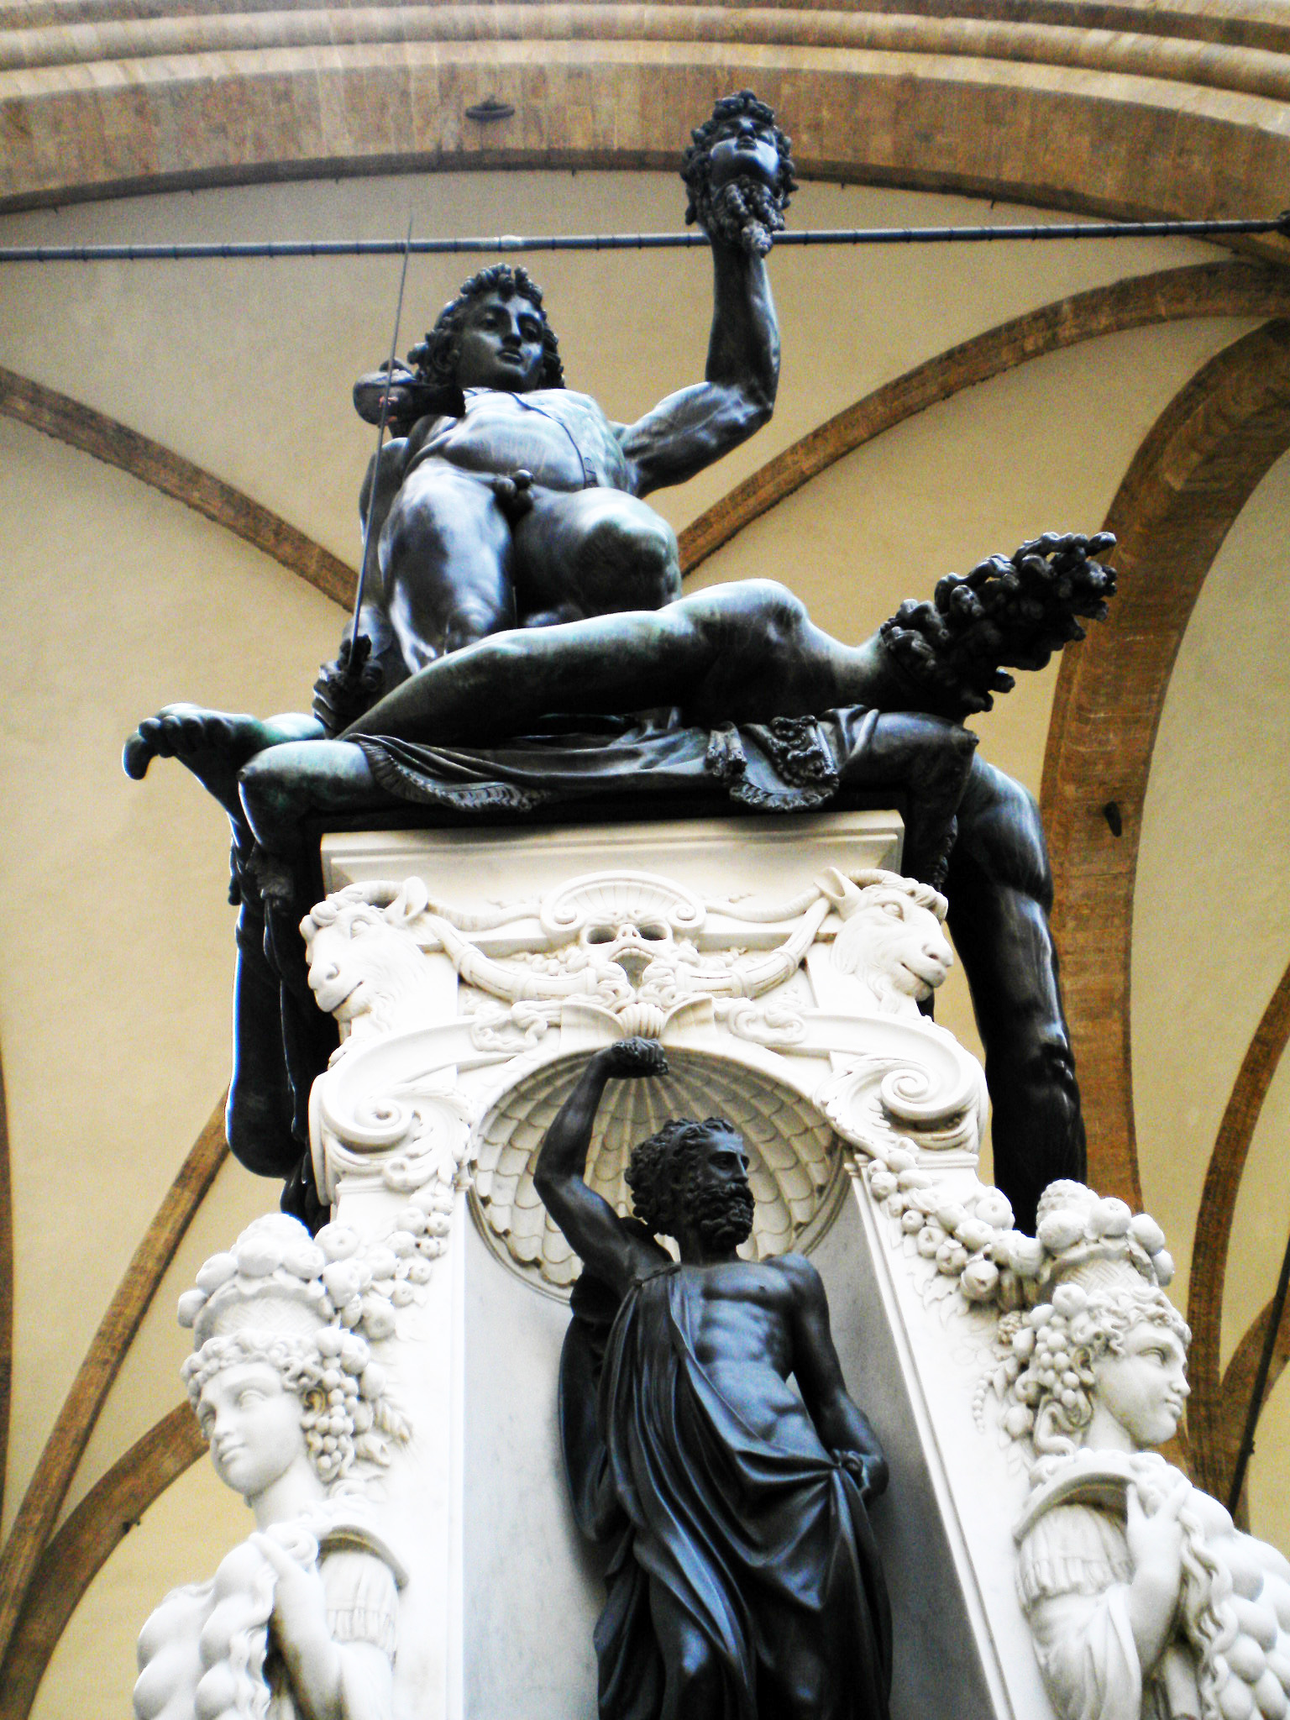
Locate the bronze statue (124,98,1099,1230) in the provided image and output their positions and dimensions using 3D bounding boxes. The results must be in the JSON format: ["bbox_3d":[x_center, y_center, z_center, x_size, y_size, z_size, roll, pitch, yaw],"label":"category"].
[{"bbox_3d":[-0.062,-0.613,3.456,1.480,3.820,1.300,-2,-58,-4],"label":"bronze statue"}]

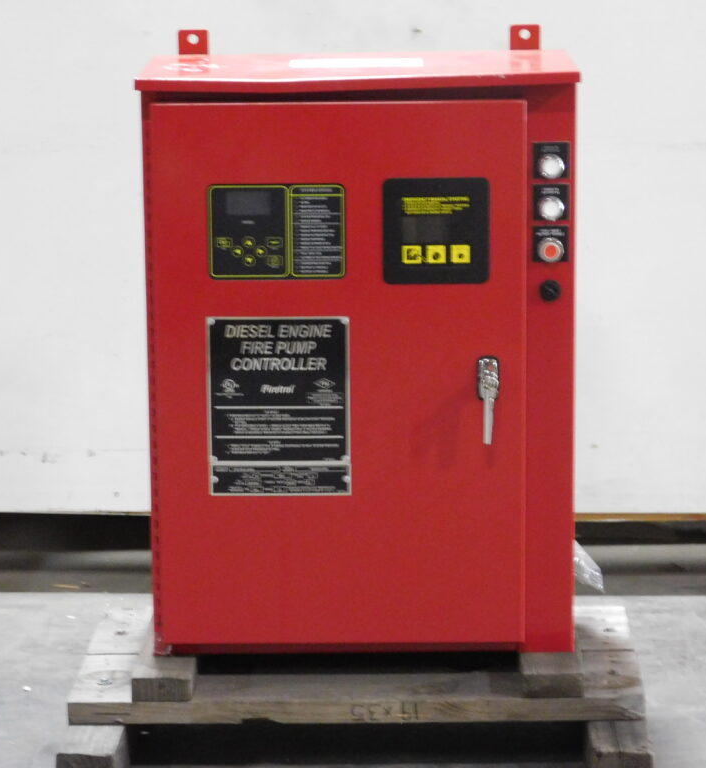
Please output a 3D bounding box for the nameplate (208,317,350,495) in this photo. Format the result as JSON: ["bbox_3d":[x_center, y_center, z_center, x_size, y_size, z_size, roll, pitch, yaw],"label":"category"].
[{"bbox_3d":[-0.112,0.036,4.124,0.218,0.280,0.008,0,12,1],"label":"nameplate"}]

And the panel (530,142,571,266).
[{"bbox_3d":[0.301,-0.271,4.067,0.057,0.185,0.032,0,12,1],"label":"panel"}]

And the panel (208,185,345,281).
[{"bbox_3d":[-0.115,-0.228,4.065,0.209,0.144,0.012,0,12,1],"label":"panel"}]

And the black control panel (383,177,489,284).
[{"bbox_3d":[0.126,-0.229,4.060,0.160,0.161,0.012,0,12,1],"label":"black control panel"}]

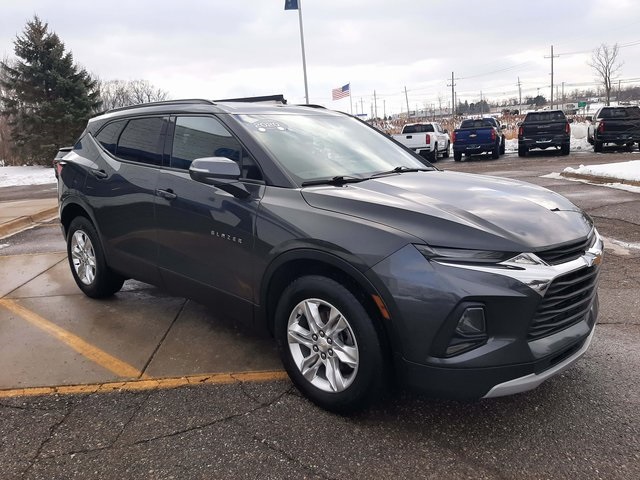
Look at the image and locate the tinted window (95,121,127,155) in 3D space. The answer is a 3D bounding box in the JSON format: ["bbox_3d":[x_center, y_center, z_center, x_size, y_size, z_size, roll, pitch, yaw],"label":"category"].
[{"bbox_3d":[-1.840,-0.890,4.171,0.520,0.290,0.070,10,-4,41],"label":"tinted window"}]

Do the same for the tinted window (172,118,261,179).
[{"bbox_3d":[-0.671,-0.598,3.046,1.080,0.420,0.080,10,-4,41],"label":"tinted window"}]

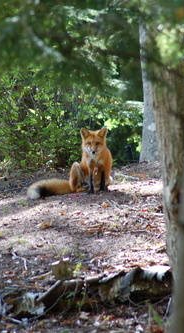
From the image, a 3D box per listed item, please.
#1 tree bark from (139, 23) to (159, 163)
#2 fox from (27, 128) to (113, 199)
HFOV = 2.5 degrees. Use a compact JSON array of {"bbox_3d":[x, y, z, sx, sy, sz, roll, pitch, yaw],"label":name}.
[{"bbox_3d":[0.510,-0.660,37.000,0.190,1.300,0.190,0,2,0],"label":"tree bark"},{"bbox_3d":[-0.175,-0.023,32.300,0.630,0.520,0.450,0,2,-12],"label":"fox"}]

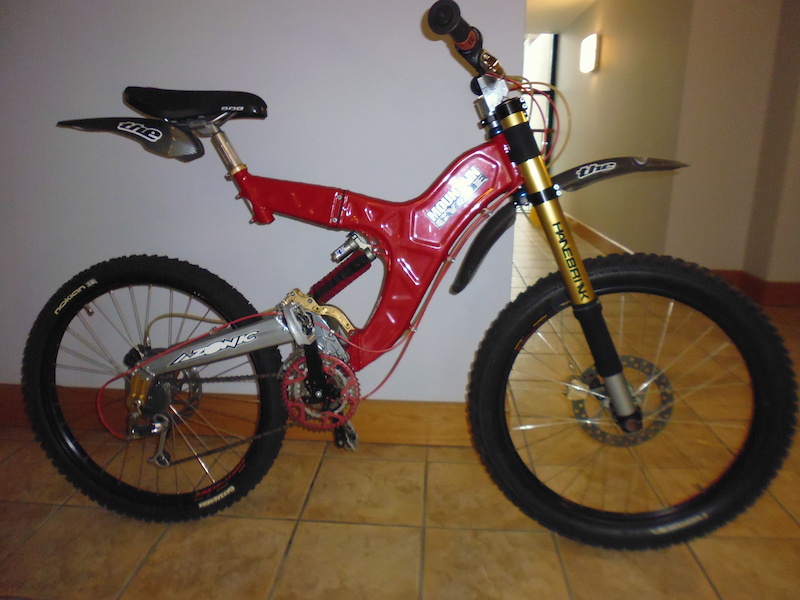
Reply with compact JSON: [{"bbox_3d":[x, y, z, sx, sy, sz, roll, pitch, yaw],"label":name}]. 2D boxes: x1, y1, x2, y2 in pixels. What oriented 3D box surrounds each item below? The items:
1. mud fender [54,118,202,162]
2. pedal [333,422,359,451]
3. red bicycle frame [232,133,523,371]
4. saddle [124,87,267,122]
[{"bbox_3d":[-0.580,-0.348,1.204,0.325,0.095,0.120,2,10,5],"label":"mud fender"},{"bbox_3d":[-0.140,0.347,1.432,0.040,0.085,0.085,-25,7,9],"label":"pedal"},{"bbox_3d":[-0.056,-0.085,1.202,0.605,0.535,0.085,2,10,5],"label":"red bicycle frame"},{"bbox_3d":[-0.424,-0.415,1.177,0.288,0.070,0.145,2,10,5],"label":"saddle"}]

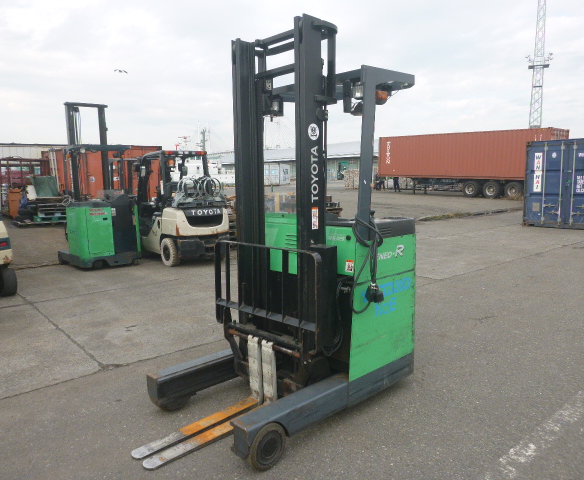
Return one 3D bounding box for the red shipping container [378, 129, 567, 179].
[{"bbox_3d":[11.331,-5.591,30.971,2.440,2.900,12.190,-8,12,-38],"label":"red shipping container"}]

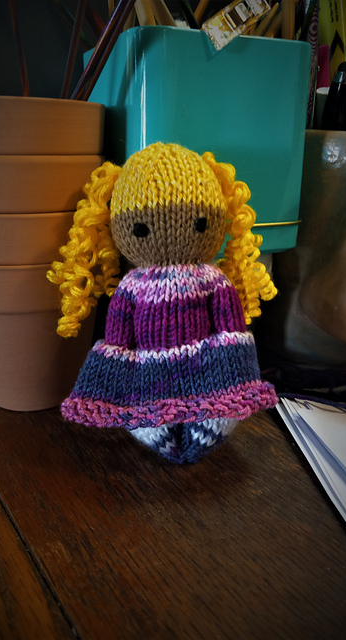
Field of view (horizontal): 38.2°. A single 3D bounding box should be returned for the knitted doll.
[{"bbox_3d":[-0.004,-0.007,0.212,0.097,0.135,0.062,-3,9,0],"label":"knitted doll"}]

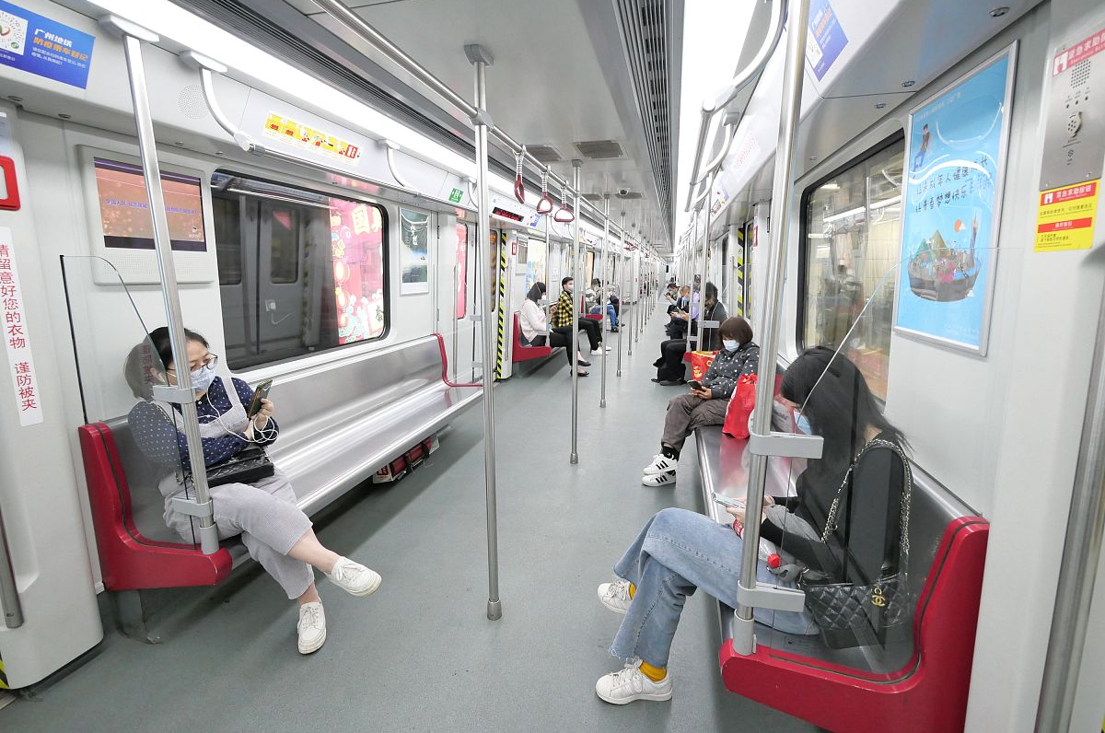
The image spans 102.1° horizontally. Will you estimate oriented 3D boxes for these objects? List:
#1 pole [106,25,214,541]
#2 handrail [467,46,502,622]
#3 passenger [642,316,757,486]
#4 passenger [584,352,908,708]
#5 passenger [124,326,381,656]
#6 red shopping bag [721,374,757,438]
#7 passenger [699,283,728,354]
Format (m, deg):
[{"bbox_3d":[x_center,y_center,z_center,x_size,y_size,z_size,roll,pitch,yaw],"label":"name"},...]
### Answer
[{"bbox_3d":[-1.178,-0.137,1.387,0.080,1.620,0.090,5,13,14],"label":"pole"},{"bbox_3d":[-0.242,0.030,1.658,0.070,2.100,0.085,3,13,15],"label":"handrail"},{"bbox_3d":[0.996,0.235,2.956,0.740,1.150,0.460,0,12,-2],"label":"passenger"},{"bbox_3d":[0.555,0.525,1.429,0.810,1.230,0.460,3,13,15],"label":"passenger"},{"bbox_3d":[-1.112,0.452,1.788,0.910,1.210,0.470,6,13,24],"label":"passenger"},{"bbox_3d":[1.133,0.233,2.706,0.170,0.370,0.250,1,12,5],"label":"red shopping bag"},{"bbox_3d":[1.779,-0.442,5.773,0.860,1.280,0.500,3,13,15],"label":"passenger"}]

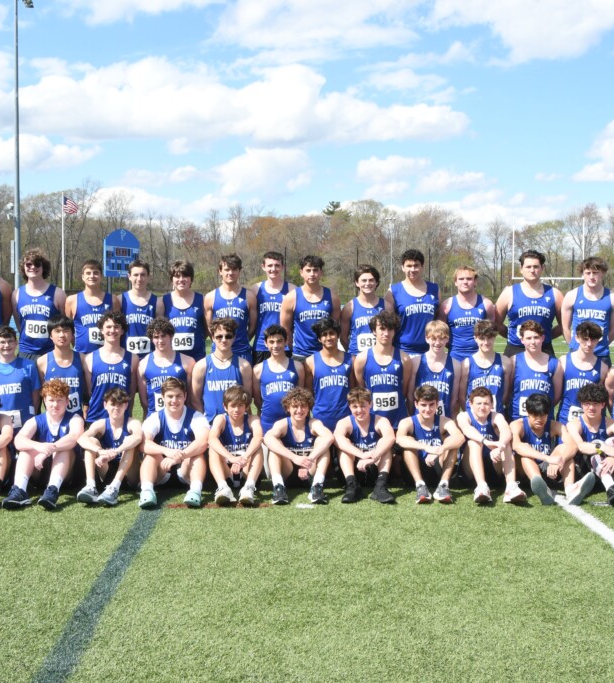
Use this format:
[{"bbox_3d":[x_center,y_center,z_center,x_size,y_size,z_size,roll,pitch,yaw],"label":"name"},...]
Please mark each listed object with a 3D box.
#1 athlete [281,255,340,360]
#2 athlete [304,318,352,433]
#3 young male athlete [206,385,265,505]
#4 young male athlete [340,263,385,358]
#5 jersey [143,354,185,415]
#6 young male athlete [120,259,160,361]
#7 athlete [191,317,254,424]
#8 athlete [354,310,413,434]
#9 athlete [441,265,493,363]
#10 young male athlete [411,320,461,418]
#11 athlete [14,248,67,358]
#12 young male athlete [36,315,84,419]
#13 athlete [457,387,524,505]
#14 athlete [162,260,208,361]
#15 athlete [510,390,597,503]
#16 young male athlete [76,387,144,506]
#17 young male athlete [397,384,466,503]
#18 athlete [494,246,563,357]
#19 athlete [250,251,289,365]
[{"bbox_3d":[0.023,0.166,7.770,0.470,1.750,0.320,0,3,0],"label":"athlete"},{"bbox_3d":[0.162,0.448,7.787,0.409,1.284,0.520,0,3,-8],"label":"athlete"},{"bbox_3d":[-0.528,0.736,7.031,0.452,0.793,0.840,0,3,-3],"label":"young male athlete"},{"bbox_3d":[0.520,0.200,8.222,0.470,1.744,0.330,0,3,1],"label":"young male athlete"},{"bbox_3d":[-1.147,0.356,7.669,0.370,0.531,0.250,0,3,-7],"label":"jersey"},{"bbox_3d":[-1.393,0.181,7.772,0.430,1.699,0.310,0,3,-5],"label":"young male athlete"},{"bbox_3d":[-0.686,0.447,7.784,0.500,1.296,0.520,0,3,-4],"label":"athlete"},{"bbox_3d":[0.620,0.434,7.690,0.501,1.361,0.600,0,3,2],"label":"athlete"},{"bbox_3d":[1.401,0.217,8.220,0.507,1.742,0.350,0,3,5],"label":"athlete"},{"bbox_3d":[0.992,0.453,7.365,0.440,1.234,0.600,1,3,4],"label":"young male athlete"},{"bbox_3d":[-2.211,0.134,7.769,0.450,1.783,0.320,0,3,-8],"label":"athlete"},{"bbox_3d":[-2.032,0.432,7.786,0.401,1.317,0.520,-1,3,-10],"label":"young male athlete"},{"bbox_3d":[1.393,0.747,7.155,0.500,0.788,0.860,0,3,6],"label":"athlete"},{"bbox_3d":[-1.075,0.185,8.221,0.470,1.774,0.330,0,3,-6],"label":"athlete"},{"bbox_3d":[1.784,0.741,6.849,0.560,0.726,0.850,1,3,6],"label":"athlete"},{"bbox_3d":[-1.464,0.744,7.048,0.500,0.780,0.760,0,3,-4],"label":"young male athlete"},{"bbox_3d":[0.916,0.710,6.918,0.480,0.768,0.820,1,3,3],"label":"young male athlete"},{"bbox_3d":[1.946,0.147,8.217,0.603,1.881,0.350,0,3,7],"label":"athlete"},{"bbox_3d":[-0.300,0.149,7.820,0.440,1.774,0.320,0,3,-1],"label":"athlete"}]

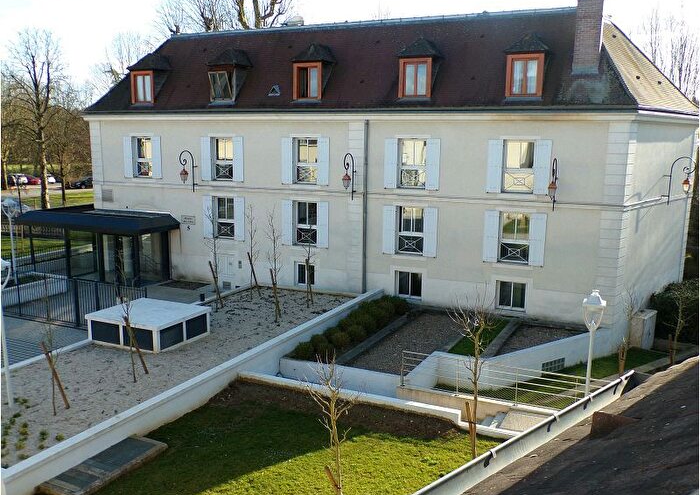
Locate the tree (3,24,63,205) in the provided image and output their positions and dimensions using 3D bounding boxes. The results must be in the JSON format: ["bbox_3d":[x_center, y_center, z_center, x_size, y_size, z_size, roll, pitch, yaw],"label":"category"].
[{"bbox_3d":[-30.391,-12.013,62.160,5.900,17.354,5.900,-4,10,-26],"label":"tree"}]

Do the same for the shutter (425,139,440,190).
[{"bbox_3d":[3.351,-3.322,26.023,0.554,2.051,0.055,5,10,24],"label":"shutter"}]

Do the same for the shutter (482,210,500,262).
[{"bbox_3d":[5.321,-0.407,24.278,0.524,1.930,0.045,5,10,23],"label":"shutter"}]

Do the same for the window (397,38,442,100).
[{"bbox_3d":[2.792,-6.941,25.331,1.544,2.393,1.737,5,10,23],"label":"window"}]

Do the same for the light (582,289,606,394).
[{"bbox_3d":[5.557,2.869,15.049,0.500,3.850,0.500,5,10,24],"label":"light"}]

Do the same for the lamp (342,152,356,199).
[{"bbox_3d":[-0.005,-2.928,26.931,0.370,1.966,1.235,5,10,24],"label":"lamp"}]

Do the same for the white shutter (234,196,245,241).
[{"bbox_3d":[-5.301,-1.349,31.140,0.578,2.115,0.050,5,10,23],"label":"white shutter"}]

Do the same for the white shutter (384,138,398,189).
[{"bbox_3d":[1.774,-3.574,27.652,0.578,2.100,0.050,5,10,23],"label":"white shutter"}]

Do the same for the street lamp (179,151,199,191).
[{"bbox_3d":[-7.557,-3.559,30.347,0.370,1.966,1.235,5,10,24],"label":"street lamp"}]

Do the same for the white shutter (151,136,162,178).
[{"bbox_3d":[-8.978,-4.168,30.095,0.524,1.930,0.045,5,10,23],"label":"white shutter"}]

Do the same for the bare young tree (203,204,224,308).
[{"bbox_3d":[-5.595,0.436,26.527,1.000,4.434,0.950,-1,9,-12],"label":"bare young tree"}]

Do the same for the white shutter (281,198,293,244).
[{"bbox_3d":[-2.802,-1.119,29.231,0.554,2.051,0.055,5,10,24],"label":"white shutter"}]

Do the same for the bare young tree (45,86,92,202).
[{"bbox_3d":[-28.274,-10.118,63.824,4.600,11.780,4.600,5,10,23],"label":"bare young tree"}]

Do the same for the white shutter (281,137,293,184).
[{"bbox_3d":[-2.651,-3.650,27.338,0.524,1.930,0.045,5,10,23],"label":"white shutter"}]

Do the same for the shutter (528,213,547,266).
[{"bbox_3d":[7.434,-0.310,25.642,0.578,2.115,0.050,5,10,23],"label":"shutter"}]

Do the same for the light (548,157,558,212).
[{"bbox_3d":[7.747,-2.377,24.429,0.353,2.016,1.365,5,10,23],"label":"light"}]

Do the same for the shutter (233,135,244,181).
[{"bbox_3d":[-5.126,-4.031,29.858,0.554,2.051,0.055,5,10,24],"label":"shutter"}]

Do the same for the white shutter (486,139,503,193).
[{"bbox_3d":[5.611,-3.133,25.001,0.554,2.051,0.055,5,10,24],"label":"white shutter"}]

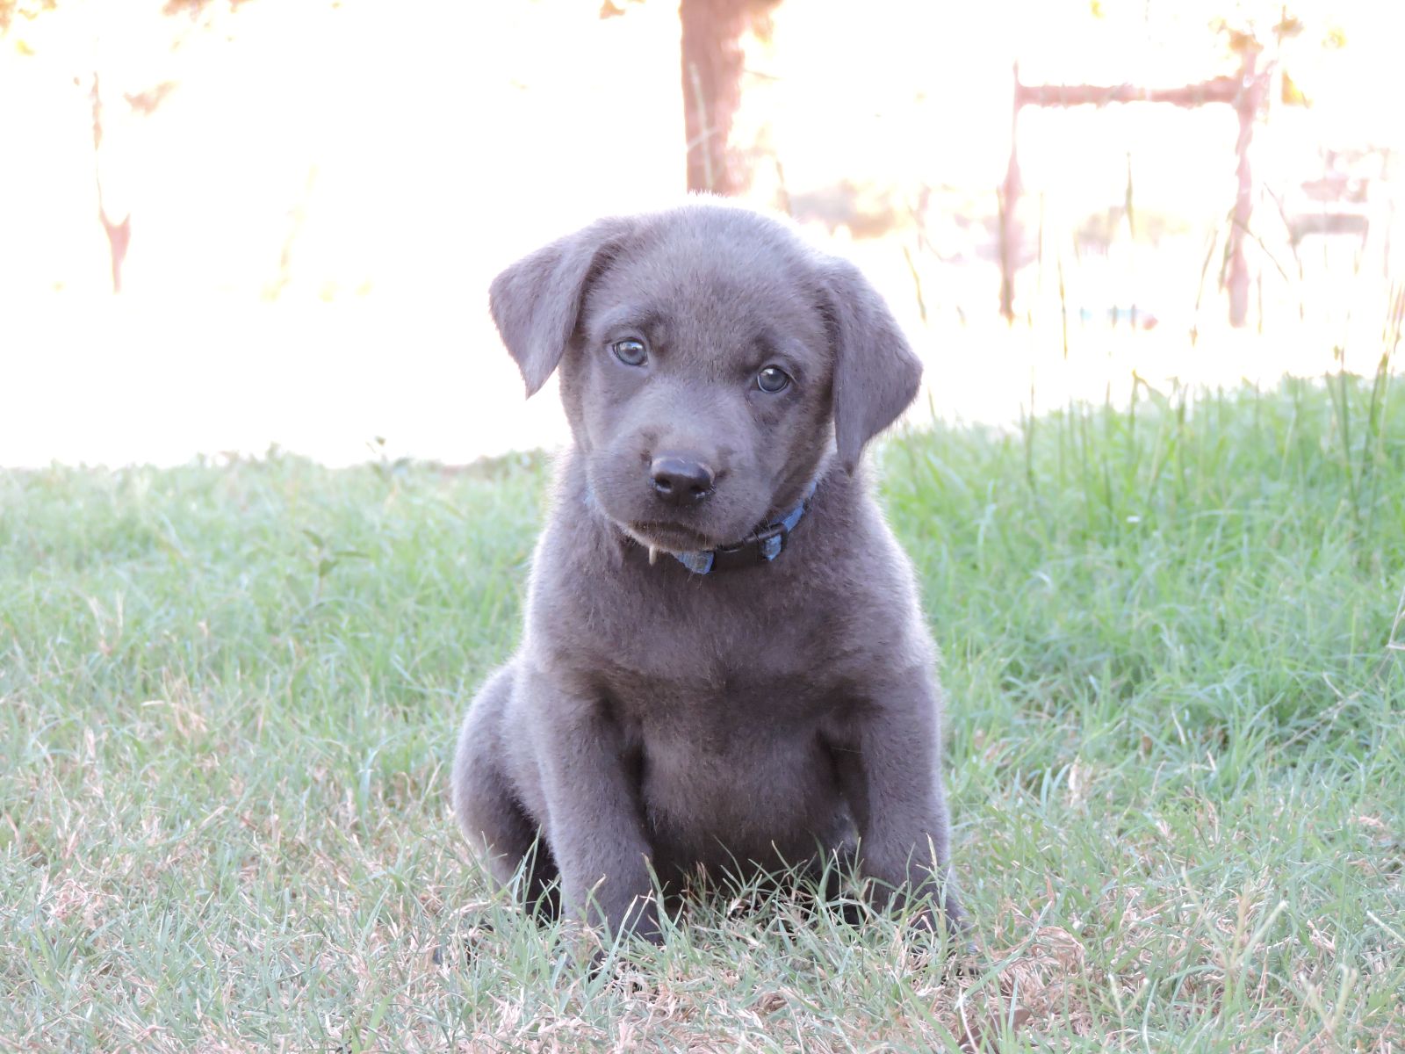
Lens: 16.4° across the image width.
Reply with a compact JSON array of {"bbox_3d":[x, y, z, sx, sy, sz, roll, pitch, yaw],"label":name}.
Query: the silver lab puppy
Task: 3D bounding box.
[{"bbox_3d":[0.000,0.021,2.100,0.200,0.320,0.280,-1,3,-16],"label":"silver lab puppy"}]

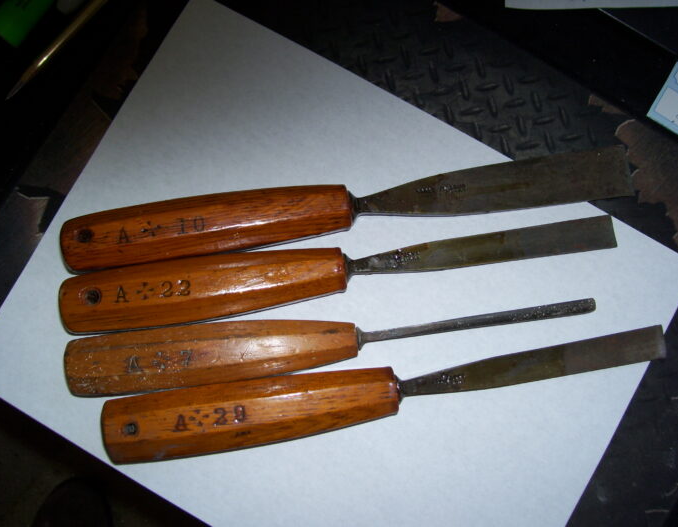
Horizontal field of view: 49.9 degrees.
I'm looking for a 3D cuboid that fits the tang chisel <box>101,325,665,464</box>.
[{"bbox_3d":[0.022,0.054,0.324,0.256,0.025,0.029,-9,84,-3],"label":"tang chisel"}]

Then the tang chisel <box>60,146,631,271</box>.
[{"bbox_3d":[0.005,-0.026,0.332,0.264,0.025,0.026,-7,84,-3],"label":"tang chisel"}]

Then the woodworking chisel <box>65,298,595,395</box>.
[{"bbox_3d":[-0.002,0.032,0.326,0.241,0.024,0.026,-6,84,-3],"label":"woodworking chisel"}]

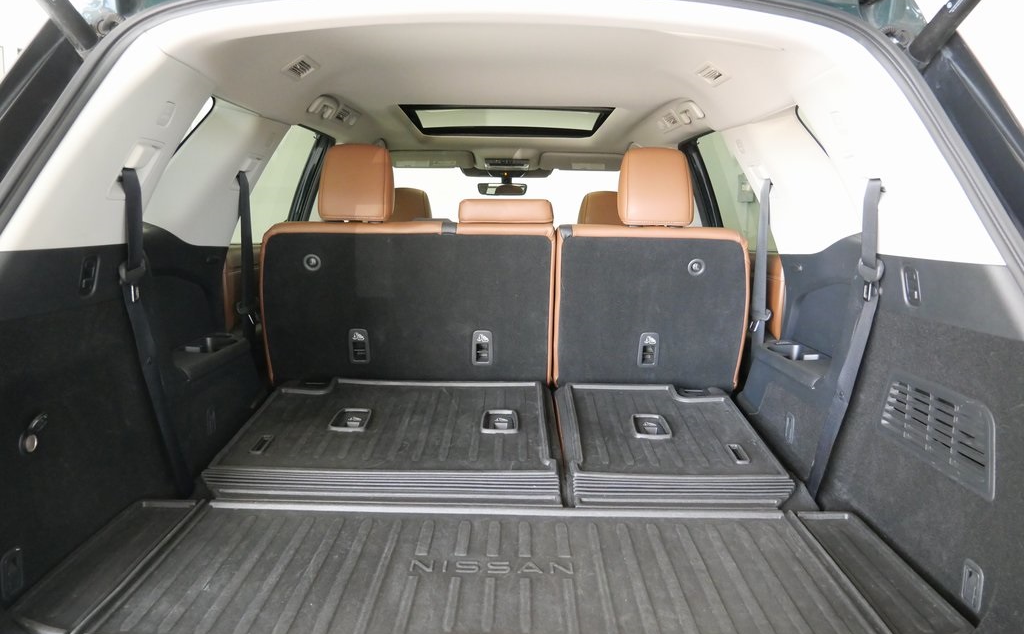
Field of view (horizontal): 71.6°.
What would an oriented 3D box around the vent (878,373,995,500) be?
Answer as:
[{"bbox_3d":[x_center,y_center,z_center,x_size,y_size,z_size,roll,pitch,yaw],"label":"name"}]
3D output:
[{"bbox_3d":[0.693,0.180,1.166,0.022,0.140,0.270,0,11,-5],"label":"vent"}]

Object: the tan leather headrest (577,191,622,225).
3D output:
[{"bbox_3d":[0.371,-0.365,2.655,0.260,0.210,0.130,1,11,1],"label":"tan leather headrest"}]

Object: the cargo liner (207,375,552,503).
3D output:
[{"bbox_3d":[-0.259,0.281,1.711,0.720,0.090,0.610,1,11,1],"label":"cargo liner"}]

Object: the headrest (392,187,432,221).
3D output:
[{"bbox_3d":[-0.427,-0.382,2.661,0.260,0.210,0.130,1,11,1],"label":"headrest"}]

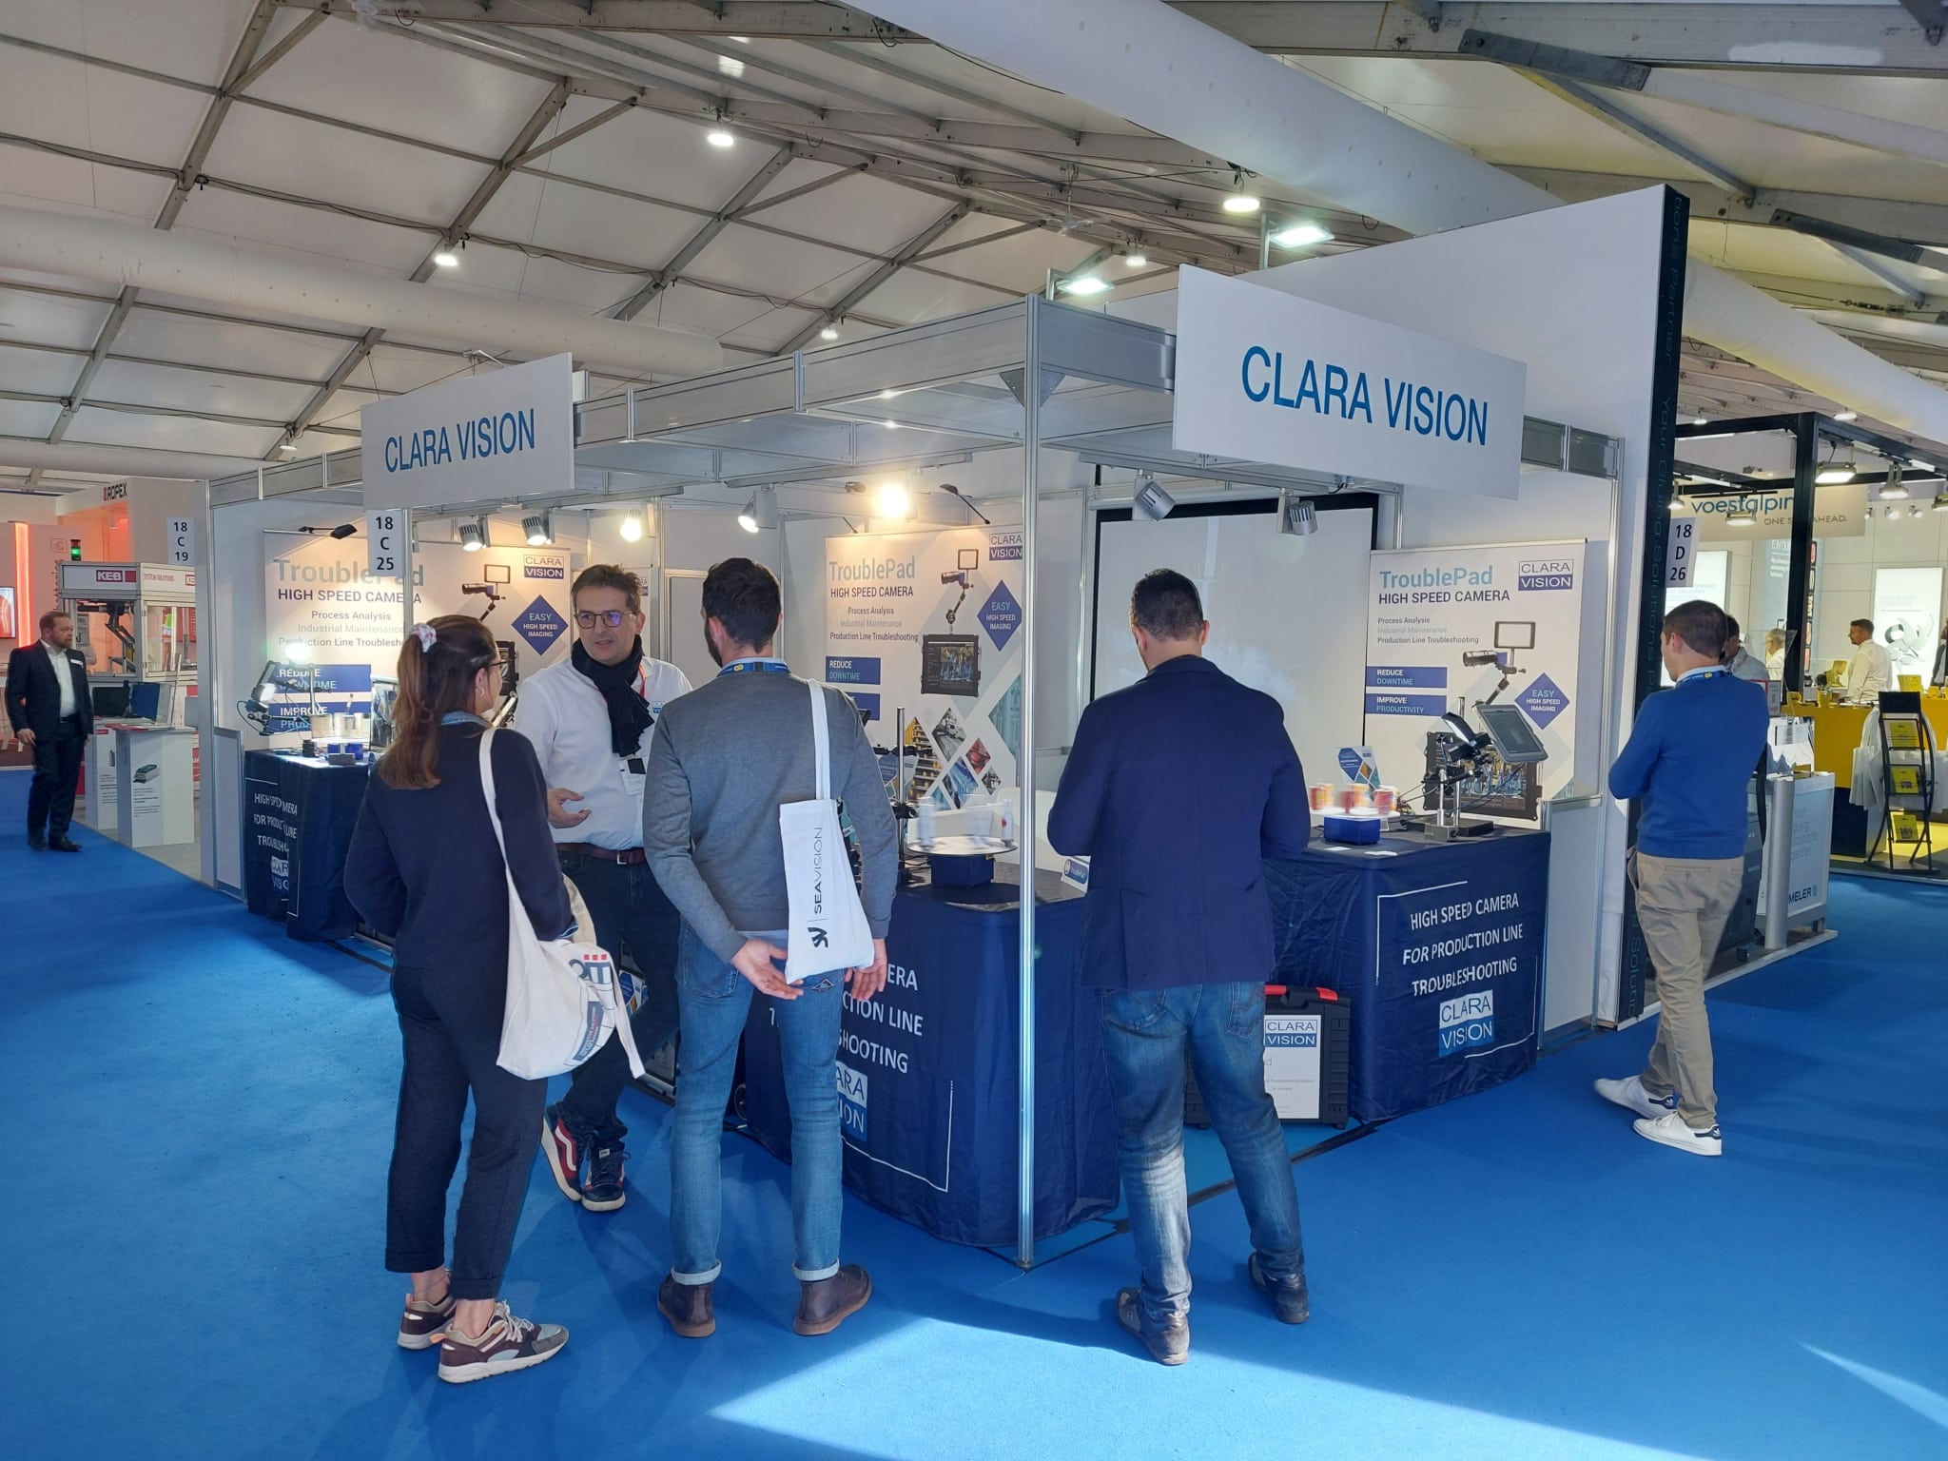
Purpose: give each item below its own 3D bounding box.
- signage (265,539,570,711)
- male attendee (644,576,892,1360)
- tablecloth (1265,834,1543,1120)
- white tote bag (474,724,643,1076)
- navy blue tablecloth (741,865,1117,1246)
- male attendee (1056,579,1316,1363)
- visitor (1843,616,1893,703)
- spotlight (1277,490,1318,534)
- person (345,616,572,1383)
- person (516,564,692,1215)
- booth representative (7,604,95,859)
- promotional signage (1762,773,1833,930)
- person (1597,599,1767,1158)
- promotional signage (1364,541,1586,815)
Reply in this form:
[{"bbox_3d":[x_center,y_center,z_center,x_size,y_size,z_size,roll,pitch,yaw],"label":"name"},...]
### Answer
[{"bbox_3d":[-3.642,-0.137,8.972,2.030,2.170,0.100,-3,6,-43],"label":"signage"},{"bbox_3d":[-0.484,0.501,3.210,0.600,1.812,0.420,1,4,-3],"label":"male attendee"},{"bbox_3d":[1.590,0.847,5.182,1.280,0.891,0.650,-3,6,-42],"label":"tablecloth"},{"bbox_3d":[-0.912,0.380,3.030,0.350,0.770,0.130,-3,5,-38],"label":"white tote bag"},{"bbox_3d":[-0.151,0.895,4.239,0.520,0.920,1.200,-3,6,-45],"label":"navy blue tablecloth"},{"bbox_3d":[0.505,0.523,3.231,0.600,1.792,0.460,0,4,-9],"label":"male attendee"},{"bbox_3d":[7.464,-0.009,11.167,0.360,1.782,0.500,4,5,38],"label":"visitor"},{"bbox_3d":[1.386,-0.932,5.782,0.140,0.185,0.130,-3,6,-44],"label":"spotlight"},{"bbox_3d":[-1.178,0.581,3.078,0.480,1.653,0.390,4,5,37],"label":"person"},{"bbox_3d":[-1.060,0.443,3.893,0.550,1.812,0.420,0,4,-9],"label":"person"},{"bbox_3d":[-6.824,-0.025,10.010,0.340,1.740,0.540,3,5,30],"label":"booth representative"},{"bbox_3d":[4.525,0.695,7.506,0.740,0.910,0.200,-3,6,-42],"label":"promotional signage"},{"bbox_3d":[2.392,0.467,4.589,0.500,1.790,0.460,-1,5,-27],"label":"person"},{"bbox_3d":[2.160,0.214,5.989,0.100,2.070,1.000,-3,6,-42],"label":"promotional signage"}]

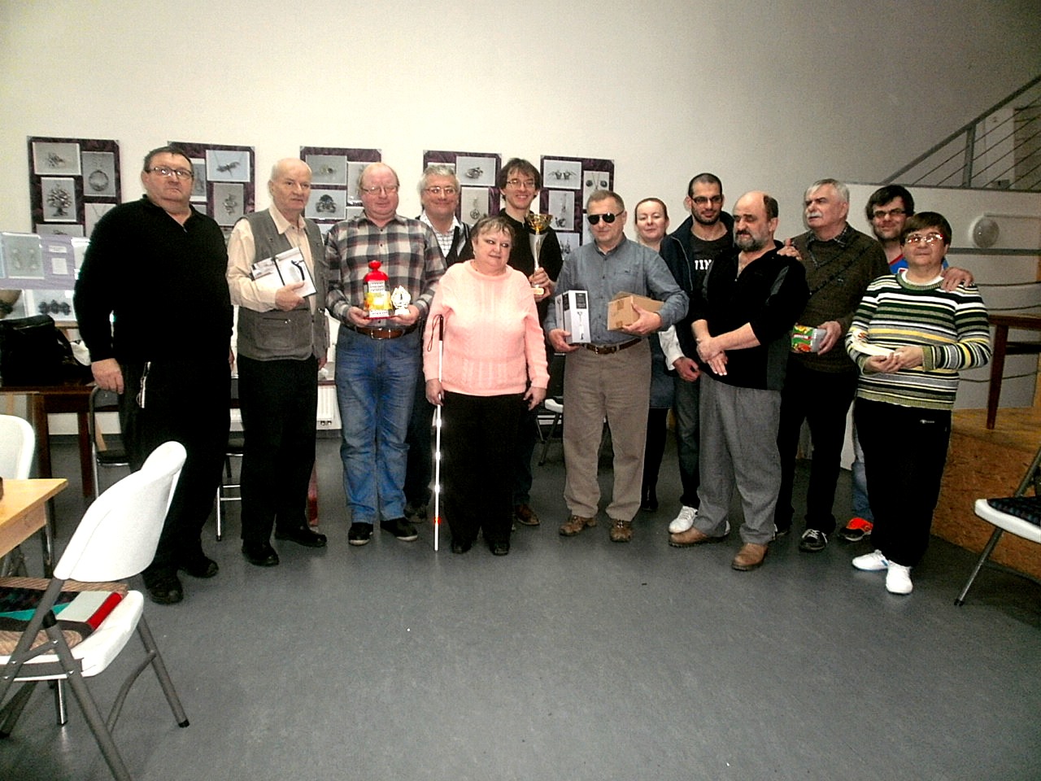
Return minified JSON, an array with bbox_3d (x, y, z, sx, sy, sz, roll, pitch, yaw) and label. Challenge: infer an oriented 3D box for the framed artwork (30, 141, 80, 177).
[{"bbox_3d":[-3.235,-1.615,5.453,0.300,0.212,0.015,-1,8,-9],"label":"framed artwork"}]

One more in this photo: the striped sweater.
[{"bbox_3d":[1.678,-0.218,3.288,0.580,0.568,0.350,5,9,27],"label":"striped sweater"}]

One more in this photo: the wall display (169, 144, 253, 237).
[{"bbox_3d":[-2.219,-1.349,5.665,0.594,0.842,0.020,-1,8,-9],"label":"wall display"}]

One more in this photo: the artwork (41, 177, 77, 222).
[{"bbox_3d":[-3.286,-1.357,5.557,0.219,0.304,0.020,-1,8,-10],"label":"artwork"}]

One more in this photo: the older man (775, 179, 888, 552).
[{"bbox_3d":[1.474,-0.133,3.789,0.570,1.731,0.380,5,9,27],"label":"older man"}]

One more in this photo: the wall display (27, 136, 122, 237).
[{"bbox_3d":[-3.164,-1.384,5.580,0.590,0.800,0.025,-1,8,-10],"label":"wall display"}]

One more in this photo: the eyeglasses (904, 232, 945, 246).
[{"bbox_3d":[1.618,-0.605,3.120,0.140,0.042,0.140,-2,3,27],"label":"eyeglasses"}]

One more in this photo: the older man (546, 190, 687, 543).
[{"bbox_3d":[0.463,-0.121,3.784,0.620,1.645,0.450,2,8,11],"label":"older man"}]

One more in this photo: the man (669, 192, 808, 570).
[{"bbox_3d":[0.989,-0.066,3.580,0.550,1.642,0.420,7,10,40],"label":"man"}]

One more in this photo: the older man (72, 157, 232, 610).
[{"bbox_3d":[-1.432,-0.079,3.104,0.610,1.734,0.410,-4,9,-31],"label":"older man"}]

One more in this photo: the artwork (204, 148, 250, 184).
[{"bbox_3d":[-2.108,-1.617,5.638,0.300,0.212,0.015,-1,8,-9],"label":"artwork"}]

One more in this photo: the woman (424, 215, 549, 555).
[{"bbox_3d":[-0.153,-0.028,3.607,0.590,1.529,0.380,0,8,-3],"label":"woman"}]

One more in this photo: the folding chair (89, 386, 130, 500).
[{"bbox_3d":[-1.604,0.341,3.435,0.450,0.780,0.460,-3,9,-24],"label":"folding chair"}]

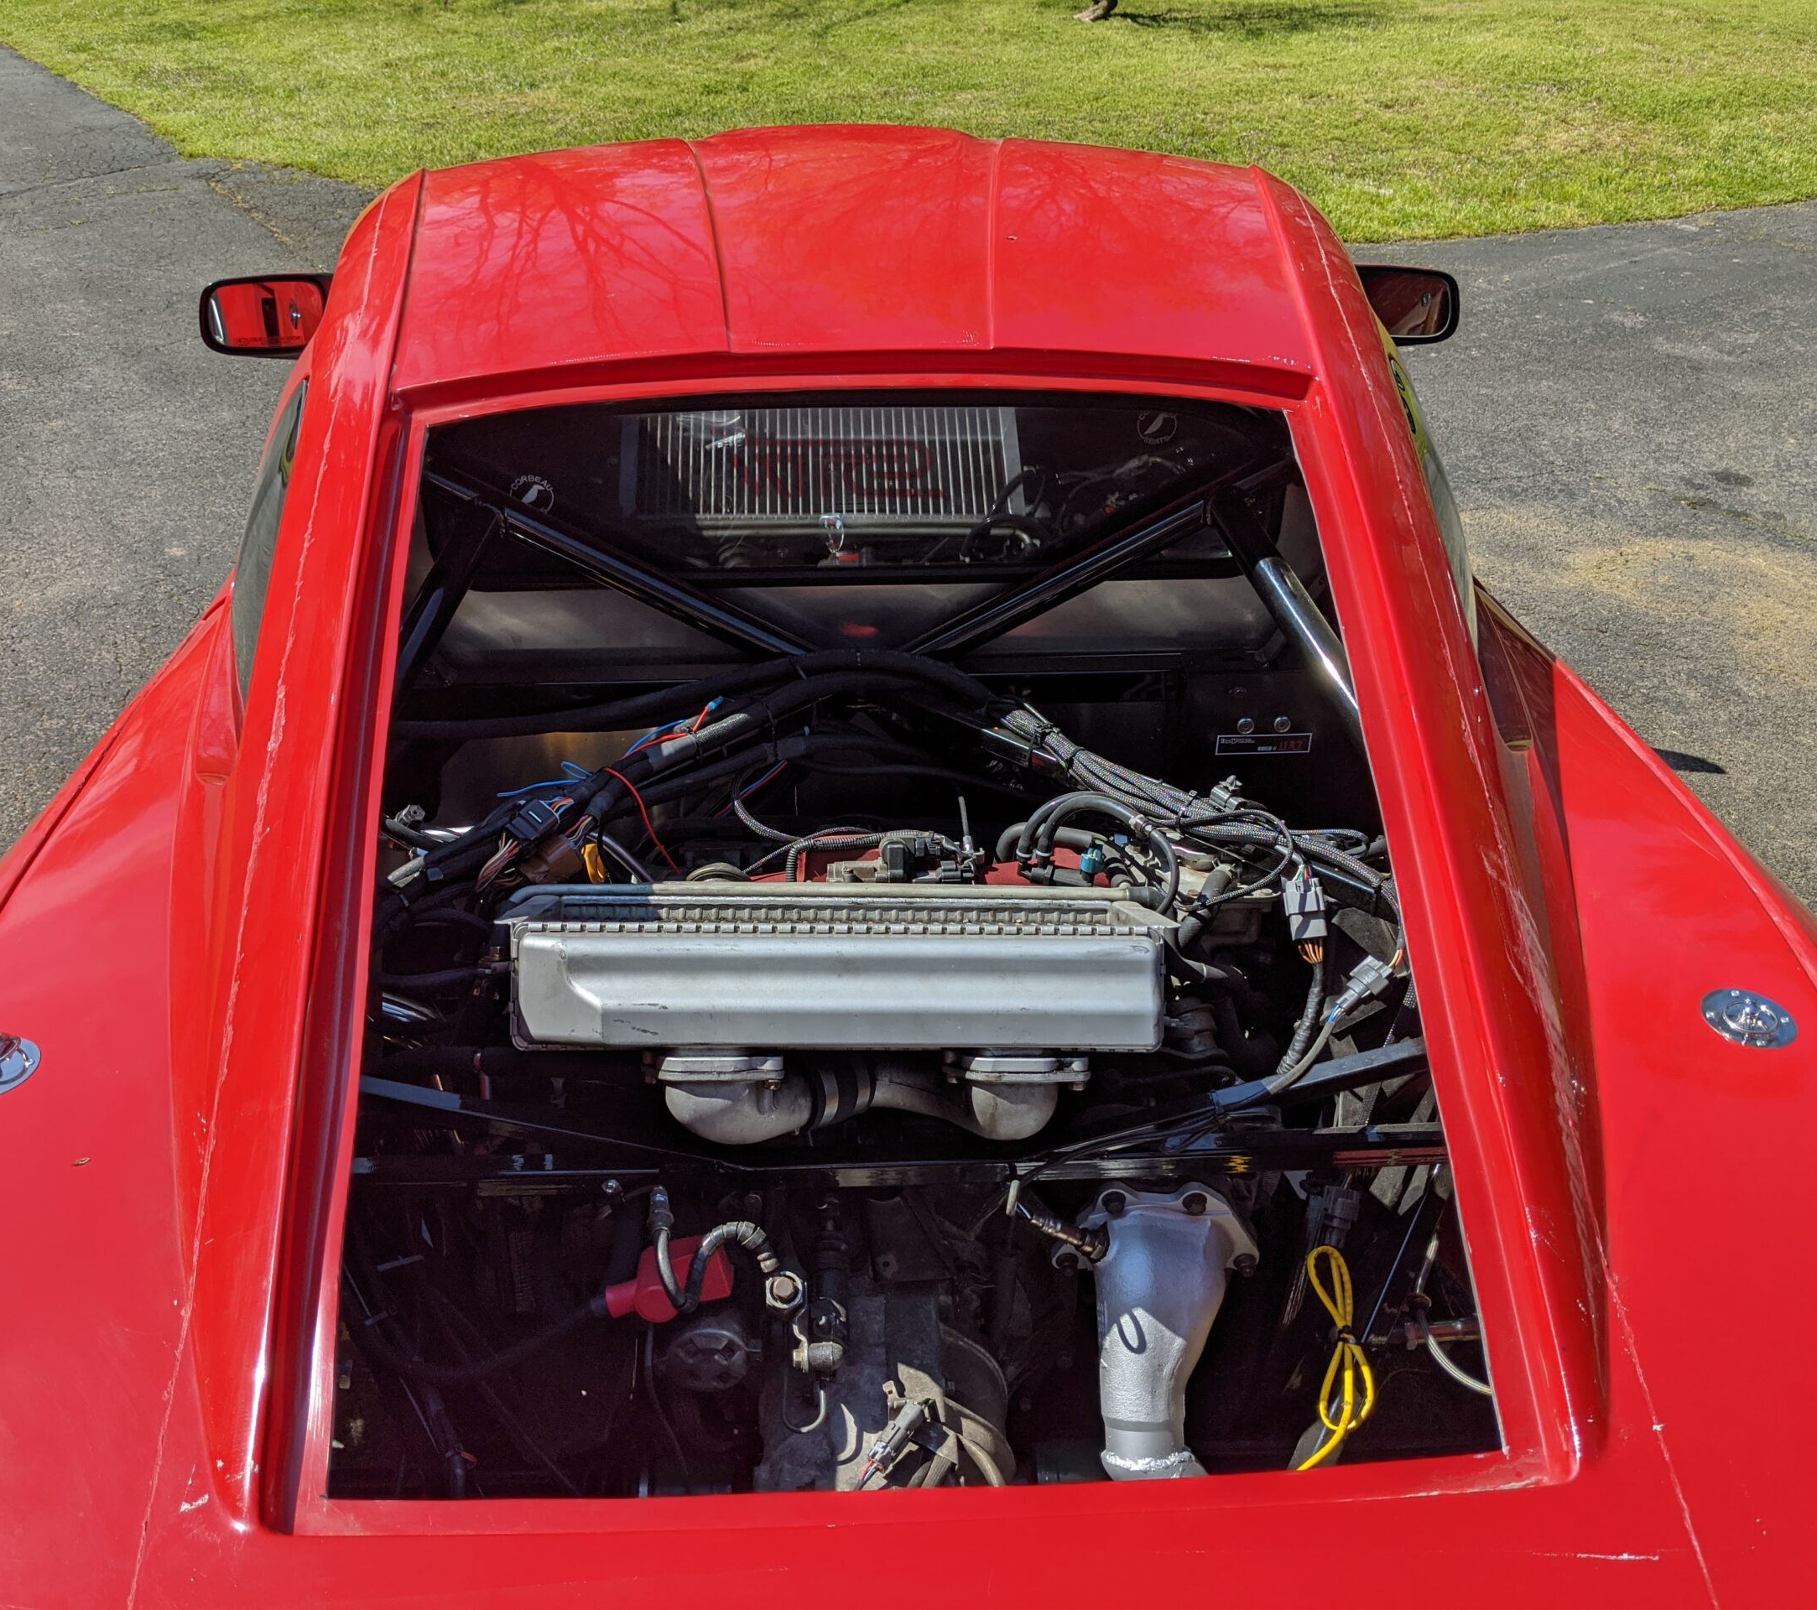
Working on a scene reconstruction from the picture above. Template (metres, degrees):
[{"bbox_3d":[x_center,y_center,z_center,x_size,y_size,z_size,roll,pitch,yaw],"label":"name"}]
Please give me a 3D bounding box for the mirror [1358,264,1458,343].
[{"bbox_3d":[0.679,-0.730,2.406,0.200,0.108,0.100,-2,32,-3],"label":"mirror"}]

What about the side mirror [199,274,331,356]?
[{"bbox_3d":[-0.879,-0.693,2.335,0.200,0.108,0.100,-2,32,-3],"label":"side mirror"}]

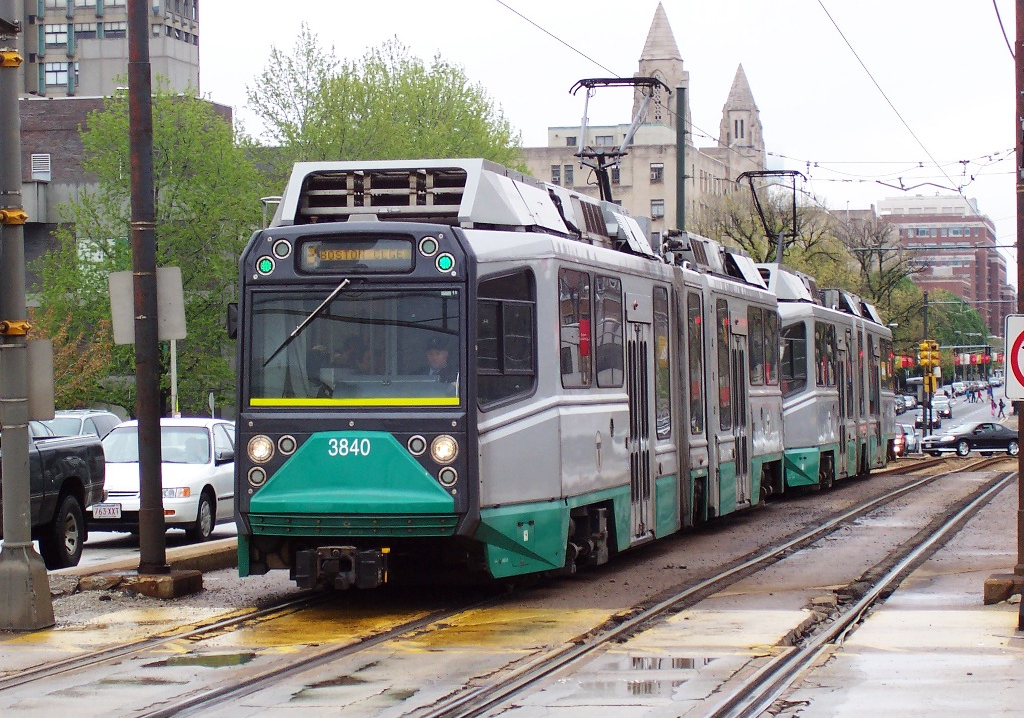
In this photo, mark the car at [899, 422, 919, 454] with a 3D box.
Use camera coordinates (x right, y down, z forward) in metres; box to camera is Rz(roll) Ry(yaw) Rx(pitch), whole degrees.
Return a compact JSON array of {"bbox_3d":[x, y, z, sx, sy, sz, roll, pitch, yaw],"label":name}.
[{"bbox_3d":[17.160,3.580,145.000,1.770,1.420,4.600,0,0,10],"label":"car"}]

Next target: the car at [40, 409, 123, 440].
[{"bbox_3d":[-10.050,1.960,74.000,1.800,1.620,4.600,0,0,9],"label":"car"}]

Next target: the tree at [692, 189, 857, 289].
[{"bbox_3d":[14.800,-2.580,185.000,9.300,13.900,9.000,0,0,10],"label":"tree"}]

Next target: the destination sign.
[{"bbox_3d":[-1.172,-0.780,24.750,0.900,0.275,0.100,0,0,11],"label":"destination sign"}]

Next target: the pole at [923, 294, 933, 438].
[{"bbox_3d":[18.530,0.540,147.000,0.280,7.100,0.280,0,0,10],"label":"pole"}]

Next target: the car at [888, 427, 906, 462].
[{"bbox_3d":[15.400,3.350,135.500,1.760,1.420,4.500,0,0,10],"label":"car"}]

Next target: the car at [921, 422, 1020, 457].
[{"bbox_3d":[18.700,3.240,132.000,5.030,1.410,1.850,0,-1,-38],"label":"car"}]

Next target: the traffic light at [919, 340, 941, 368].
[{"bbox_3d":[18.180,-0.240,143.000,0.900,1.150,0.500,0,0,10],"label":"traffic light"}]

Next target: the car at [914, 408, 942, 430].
[{"bbox_3d":[26.600,3.760,210.000,1.770,1.470,4.600,0,0,10],"label":"car"}]

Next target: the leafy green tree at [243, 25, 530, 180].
[{"bbox_3d":[-3.550,-3.100,93.000,7.600,12.100,7.600,0,0,10],"label":"leafy green tree"}]

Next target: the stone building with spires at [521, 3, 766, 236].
[{"bbox_3d":[15.300,-16.300,376.000,22.000,43.000,80.000,0,0,10],"label":"stone building with spires"}]

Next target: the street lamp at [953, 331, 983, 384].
[{"bbox_3d":[55.500,0.850,400.000,3.200,8.400,0.500,0,0,10],"label":"street lamp"}]

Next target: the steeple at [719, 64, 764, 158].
[{"bbox_3d":[30.000,-32.500,430.000,5.700,12.400,5.700,0,0,10],"label":"steeple"}]

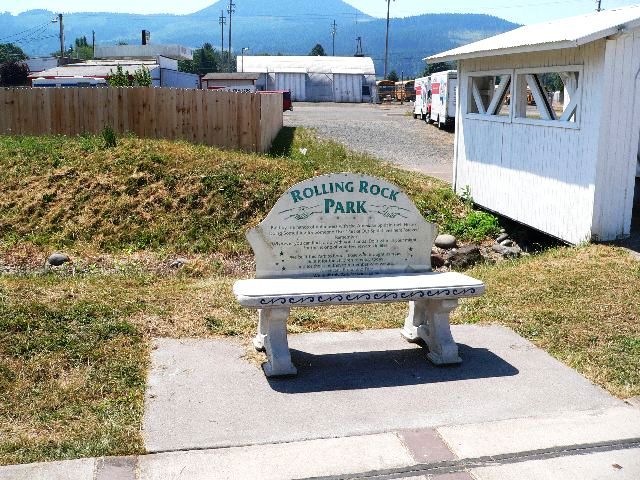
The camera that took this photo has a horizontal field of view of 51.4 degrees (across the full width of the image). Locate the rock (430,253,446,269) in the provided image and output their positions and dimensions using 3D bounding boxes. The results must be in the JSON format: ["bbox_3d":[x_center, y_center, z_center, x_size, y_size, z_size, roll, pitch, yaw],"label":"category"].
[{"bbox_3d":[1.113,0.178,6.231,0.210,0.125,0.180,3,12,10],"label":"rock"}]

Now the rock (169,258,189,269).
[{"bbox_3d":[-1.300,0.202,6.106,0.190,0.075,0.130,-2,13,-12],"label":"rock"}]

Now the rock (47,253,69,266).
[{"bbox_3d":[-2.412,0.164,6.126,0.200,0.115,0.150,-4,13,-22],"label":"rock"}]

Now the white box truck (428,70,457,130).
[{"bbox_3d":[7.947,-8.024,38.351,2.350,3.150,7.200,1,12,2],"label":"white box truck"}]

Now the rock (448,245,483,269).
[{"bbox_3d":[1.367,0.151,6.265,0.350,0.170,0.250,3,13,12],"label":"rock"}]

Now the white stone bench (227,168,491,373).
[{"bbox_3d":[0.215,0.157,3.920,1.421,1.070,0.500,-2,13,-12],"label":"white stone bench"}]

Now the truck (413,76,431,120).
[{"bbox_3d":[8.932,-10.909,51.741,2.350,3.100,7.000,1,12,2],"label":"truck"}]

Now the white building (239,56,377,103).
[{"bbox_3d":[-2.340,-22.464,93.819,18.800,6.100,9.500,-1,12,-7],"label":"white building"}]

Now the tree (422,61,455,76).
[{"bbox_3d":[19.630,-26.192,110.269,6.500,6.697,6.000,1,12,0],"label":"tree"}]

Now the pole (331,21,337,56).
[{"bbox_3d":[2.428,-32.477,120.834,1.300,14.078,0.600,1,12,0],"label":"pole"}]

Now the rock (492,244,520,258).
[{"bbox_3d":[1.870,0.103,6.656,0.290,0.110,0.200,4,13,16],"label":"rock"}]

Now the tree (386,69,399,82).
[{"bbox_3d":[13.614,-29.291,125.939,2.800,5.940,2.800,1,12,0],"label":"tree"}]

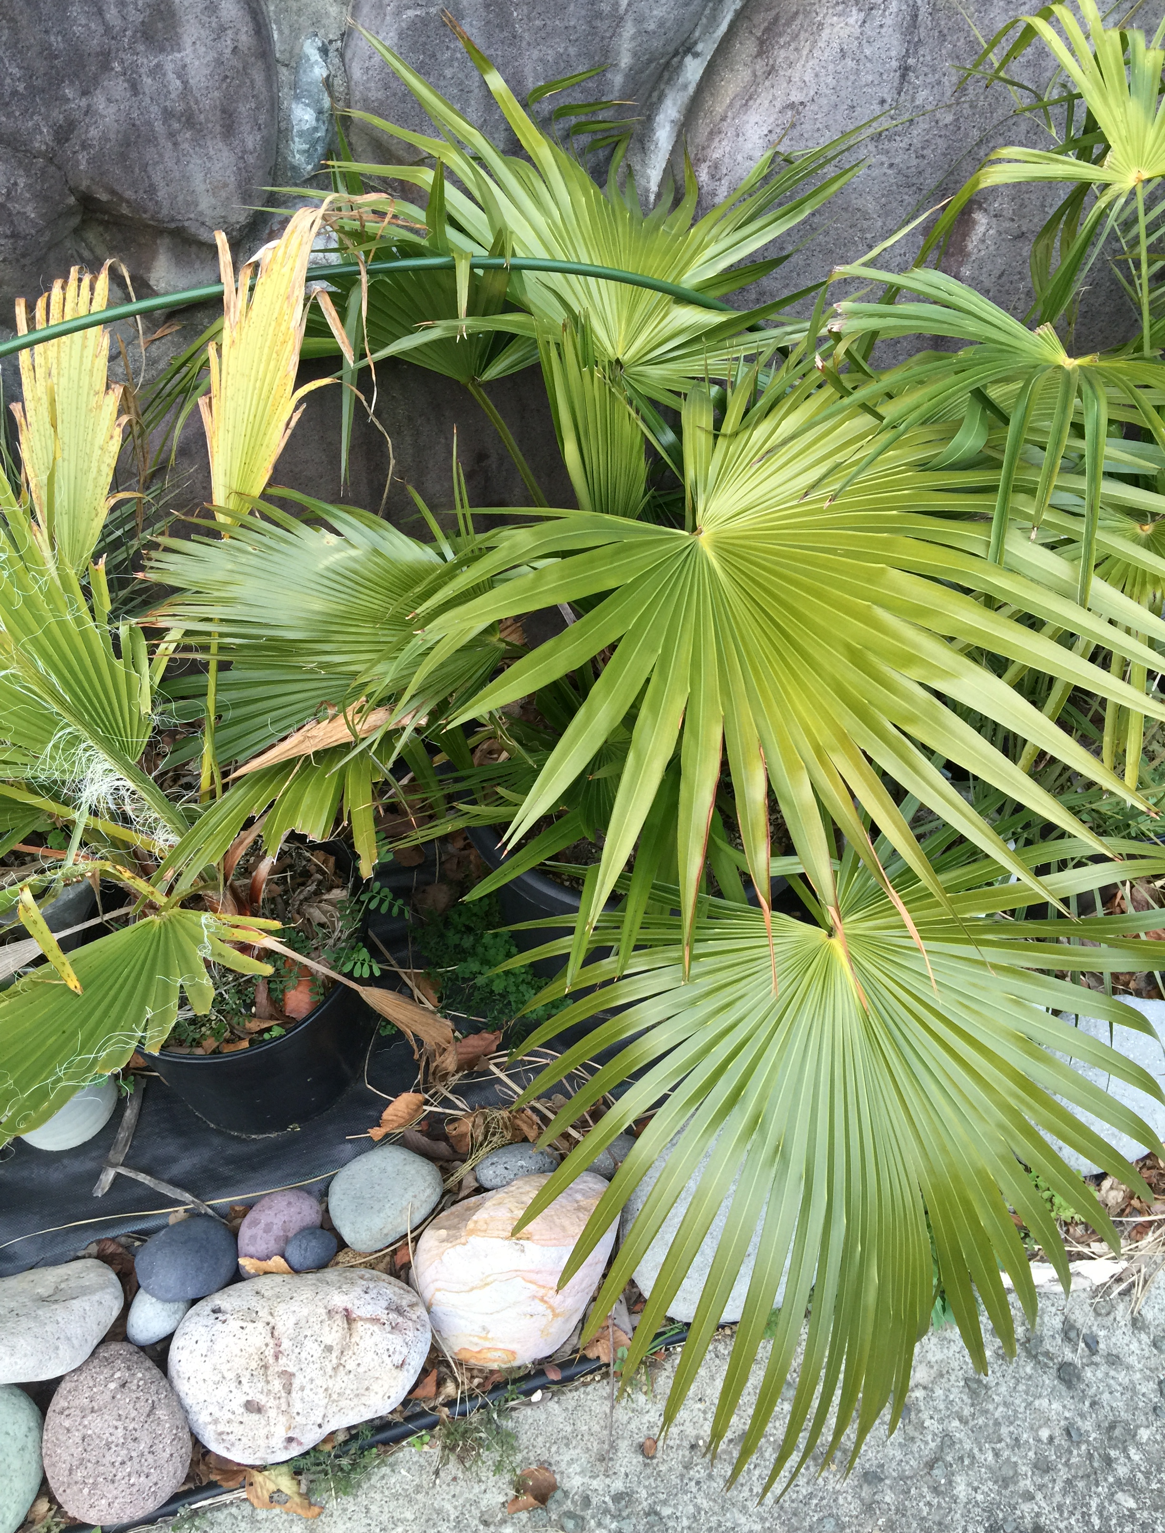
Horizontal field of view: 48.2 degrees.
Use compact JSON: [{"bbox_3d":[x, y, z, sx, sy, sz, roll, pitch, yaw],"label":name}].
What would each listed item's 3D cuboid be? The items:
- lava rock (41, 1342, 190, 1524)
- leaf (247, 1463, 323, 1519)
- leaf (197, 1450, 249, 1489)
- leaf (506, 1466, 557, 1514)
[{"bbox_3d":[-0.415,0.593,1.160,0.118,0.120,0.154,-26,58,-19],"label":"lava rock"},{"bbox_3d":[-0.273,0.663,1.196,0.078,0.020,0.039,9,53,5],"label":"leaf"},{"bbox_3d":[-0.333,0.650,1.200,0.060,0.022,0.025,17,55,11],"label":"leaf"},{"bbox_3d":[-0.047,0.665,1.201,0.049,0.018,0.033,-9,54,-7],"label":"leaf"}]

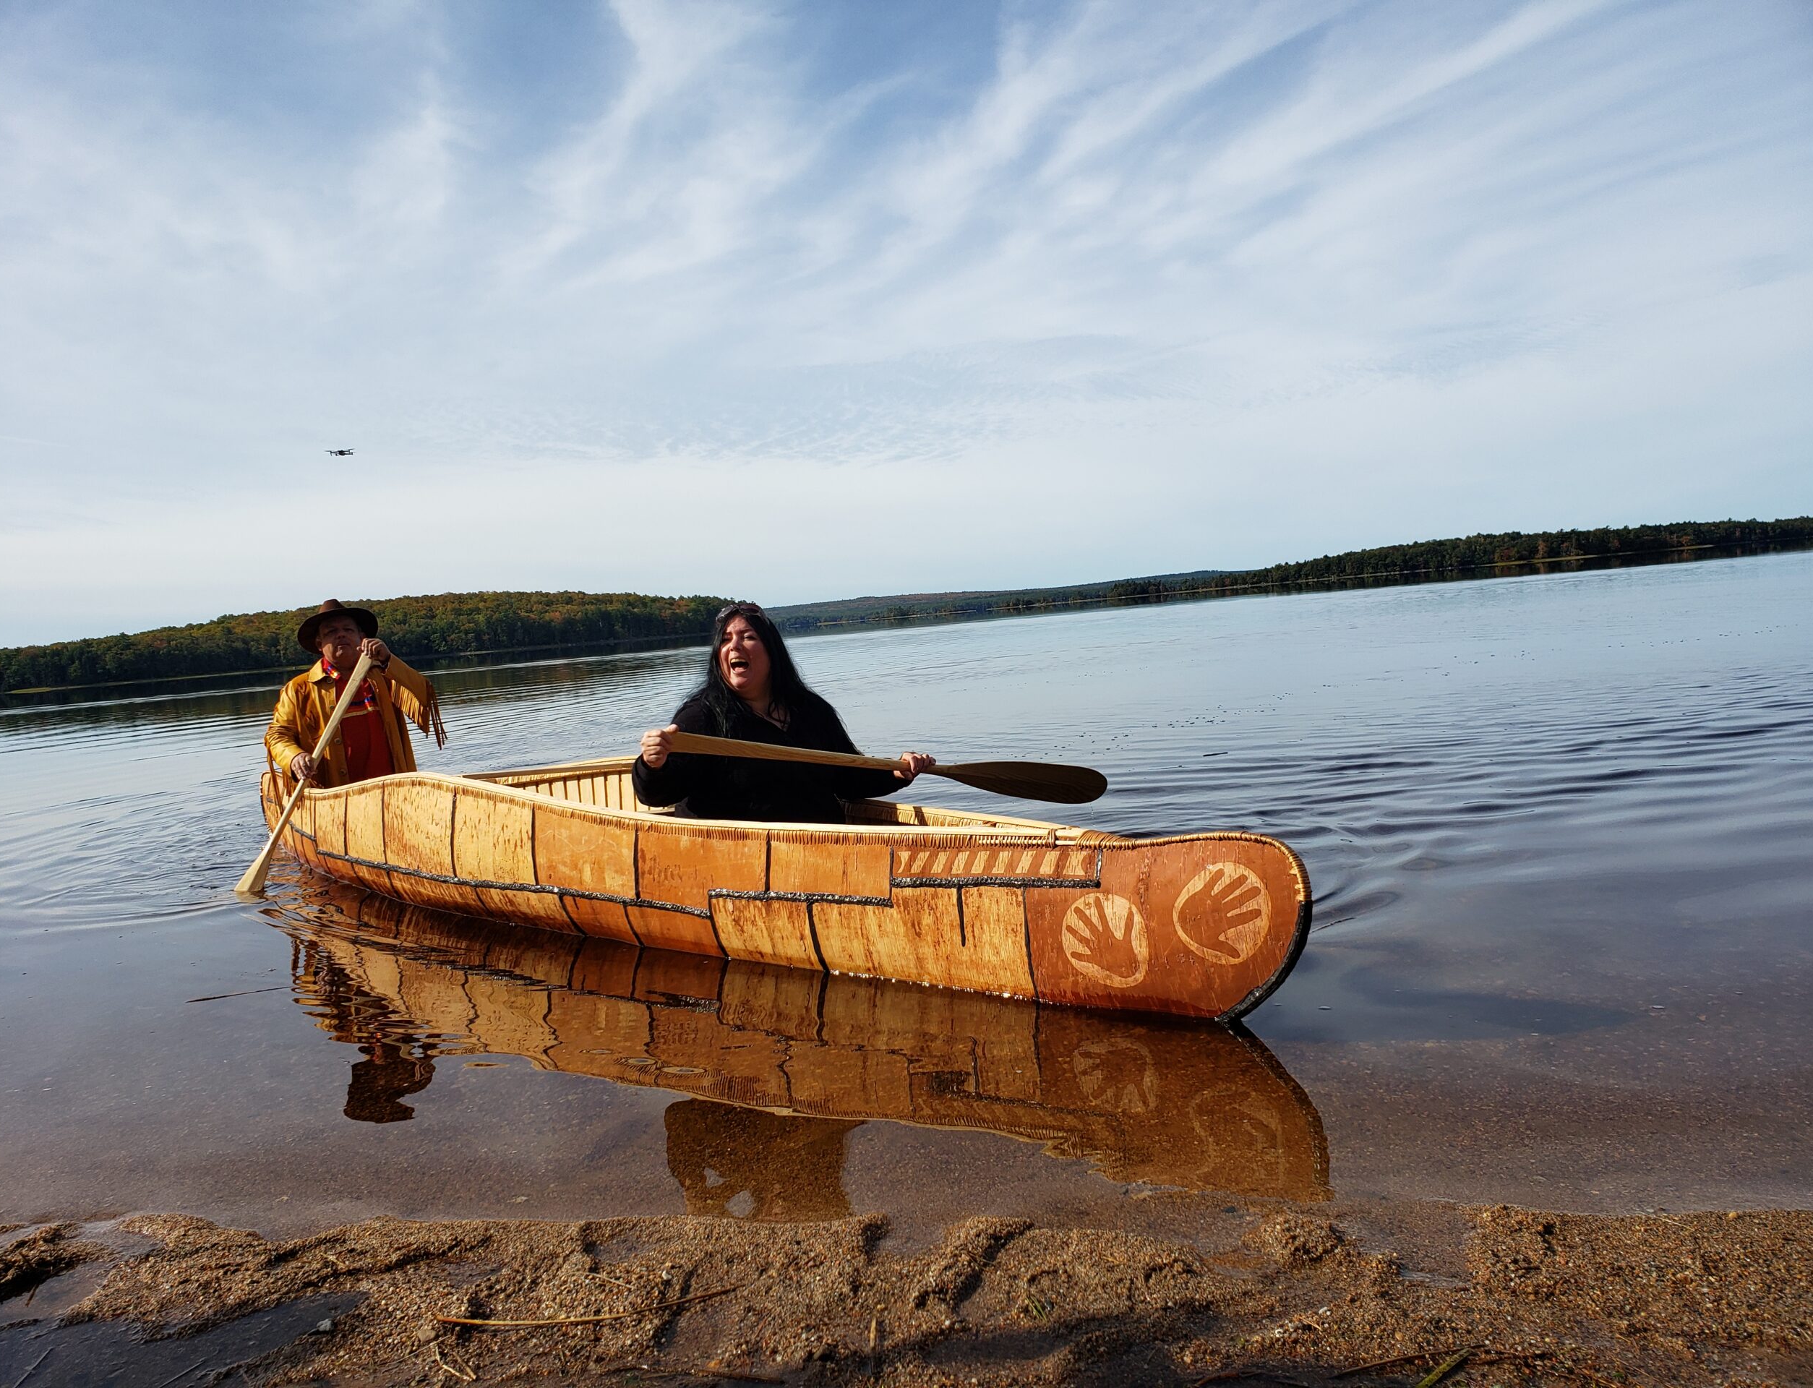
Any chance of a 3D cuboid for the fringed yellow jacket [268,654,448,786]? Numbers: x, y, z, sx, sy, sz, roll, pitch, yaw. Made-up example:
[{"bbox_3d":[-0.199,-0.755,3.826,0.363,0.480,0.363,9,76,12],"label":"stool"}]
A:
[{"bbox_3d":[-2.140,0.194,5.381,0.660,0.690,0.460,-7,4,-40],"label":"fringed yellow jacket"}]

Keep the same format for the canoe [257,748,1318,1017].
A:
[{"bbox_3d":[-1.075,0.511,4.388,0.860,0.540,5.125,-7,4,-44],"label":"canoe"}]

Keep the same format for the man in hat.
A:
[{"bbox_3d":[-2.108,0.188,5.343,0.680,1.100,0.720,-7,4,-40],"label":"man in hat"}]

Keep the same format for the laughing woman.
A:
[{"bbox_3d":[-0.315,0.218,3.604,0.760,0.930,0.740,-6,4,-31],"label":"laughing woman"}]

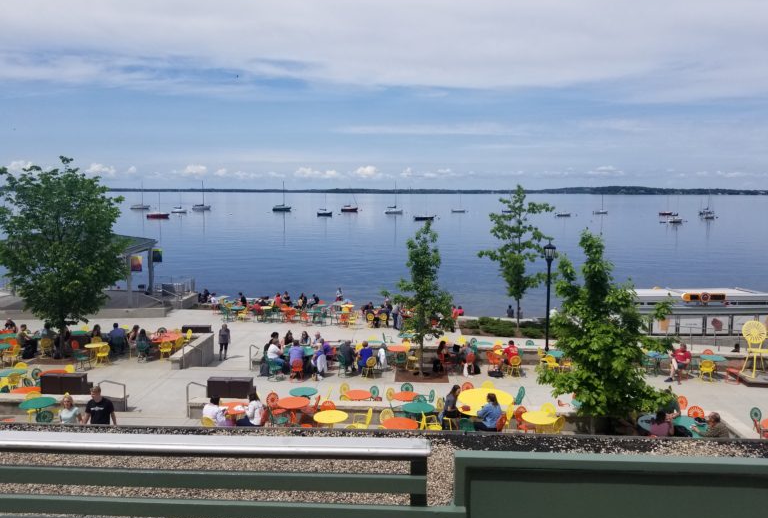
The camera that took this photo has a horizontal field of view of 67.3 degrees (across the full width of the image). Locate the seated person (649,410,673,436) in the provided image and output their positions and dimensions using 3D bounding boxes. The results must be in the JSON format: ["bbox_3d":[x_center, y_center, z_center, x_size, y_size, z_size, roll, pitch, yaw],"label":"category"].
[{"bbox_3d":[6.895,4.485,14.388,0.750,1.250,0.470,-6,9,-42],"label":"seated person"}]

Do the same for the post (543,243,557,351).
[{"bbox_3d":[7.091,1.696,24.708,0.520,4.650,0.520,0,7,0],"label":"post"}]

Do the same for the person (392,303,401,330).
[{"bbox_3d":[0.727,3.154,32.273,0.500,1.550,0.500,-1,7,-15],"label":"person"}]

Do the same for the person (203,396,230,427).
[{"bbox_3d":[-4.268,4.128,14.869,0.500,1.250,0.800,6,9,42],"label":"person"}]

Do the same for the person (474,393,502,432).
[{"bbox_3d":[2.645,4.127,15.129,0.800,1.260,0.500,3,7,23],"label":"person"}]

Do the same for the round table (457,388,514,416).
[{"bbox_3d":[3.029,4.521,17.128,1.600,0.730,1.600,0,7,0],"label":"round table"}]

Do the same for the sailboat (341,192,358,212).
[{"bbox_3d":[-16.367,-26.938,273.338,7.700,9.600,2.500,0,7,-6],"label":"sailboat"}]

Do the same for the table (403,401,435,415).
[{"bbox_3d":[0.964,4.525,16.134,0.914,0.730,0.914,0,7,0],"label":"table"}]

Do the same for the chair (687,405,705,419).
[{"bbox_3d":[8.131,4.351,15.133,0.540,0.870,0.600,5,8,35],"label":"chair"}]

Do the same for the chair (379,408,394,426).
[{"bbox_3d":[0.216,4.355,14.749,0.540,0.870,0.600,-4,8,-30],"label":"chair"}]

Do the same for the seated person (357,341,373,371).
[{"bbox_3d":[-0.808,3.978,23.650,0.520,1.270,0.800,-5,8,-37],"label":"seated person"}]

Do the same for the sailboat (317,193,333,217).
[{"bbox_3d":[-21.290,-19.590,208.140,5.400,8.000,1.900,0,7,-6],"label":"sailboat"}]

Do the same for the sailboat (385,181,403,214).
[{"bbox_3d":[3.937,-24.868,233.689,7.800,13.600,2.600,-2,7,-22],"label":"sailboat"}]

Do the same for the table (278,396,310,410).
[{"bbox_3d":[-2.573,4.474,16.487,0.914,0.730,0.914,0,7,0],"label":"table"}]

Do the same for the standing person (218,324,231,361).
[{"bbox_3d":[-7.398,3.880,26.669,0.500,1.700,0.350,-1,7,-12],"label":"standing person"}]

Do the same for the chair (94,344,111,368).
[{"bbox_3d":[-11.048,3.764,22.637,0.530,0.810,0.550,1,7,6],"label":"chair"}]

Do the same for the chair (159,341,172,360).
[{"bbox_3d":[-8.856,3.685,23.432,0.530,0.810,0.550,-1,7,-12],"label":"chair"}]

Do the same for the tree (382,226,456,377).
[{"bbox_3d":[1.306,1.538,21.215,2.500,5.700,2.400,0,7,0],"label":"tree"}]

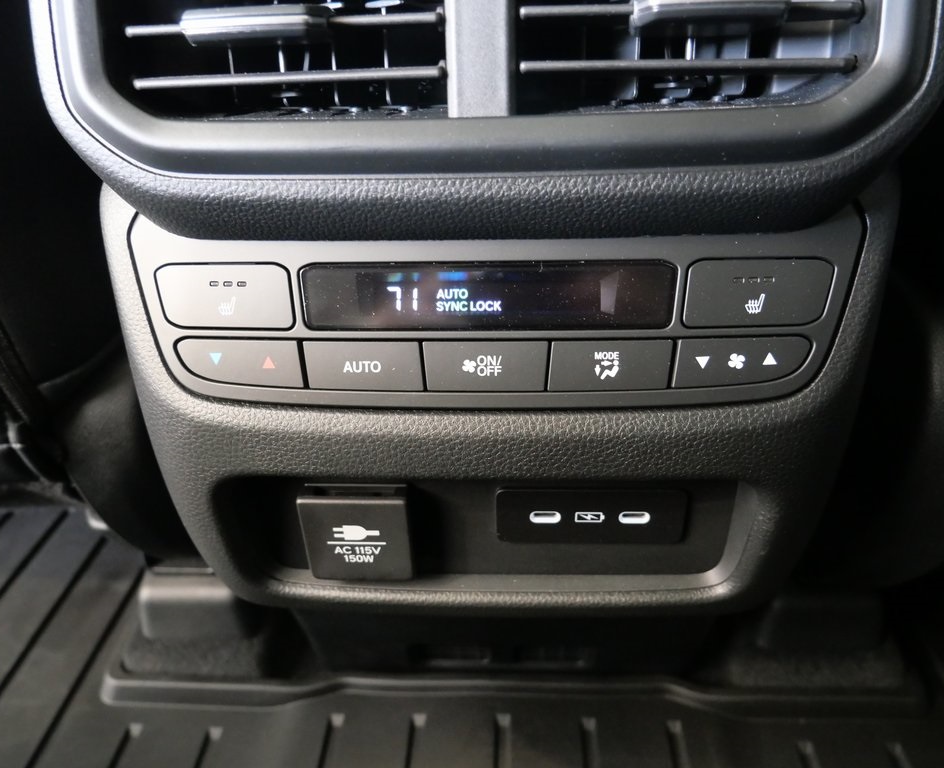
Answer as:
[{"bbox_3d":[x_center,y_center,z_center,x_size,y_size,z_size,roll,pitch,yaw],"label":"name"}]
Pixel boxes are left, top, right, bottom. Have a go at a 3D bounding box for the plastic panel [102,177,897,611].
[{"bbox_3d":[0.009,0.005,0.268,0.272,0.160,0.062,0,23,3],"label":"plastic panel"}]

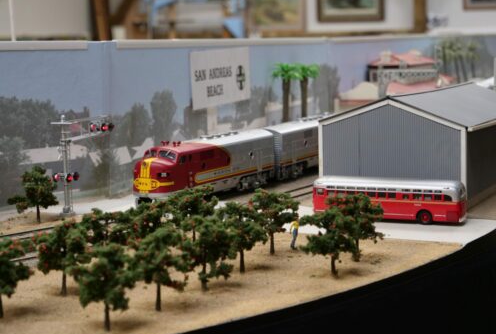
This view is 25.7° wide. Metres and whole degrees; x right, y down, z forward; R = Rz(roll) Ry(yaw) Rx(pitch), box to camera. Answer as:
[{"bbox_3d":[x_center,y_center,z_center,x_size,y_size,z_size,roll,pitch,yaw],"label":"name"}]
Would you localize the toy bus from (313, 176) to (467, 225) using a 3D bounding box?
[{"bbox_3d":[0.111,0.026,0.846,0.117,0.030,0.029,2,8,24],"label":"toy bus"}]

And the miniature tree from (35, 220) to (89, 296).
[{"bbox_3d":[-0.106,0.052,0.619,0.031,0.044,0.033,-3,7,-10],"label":"miniature tree"}]

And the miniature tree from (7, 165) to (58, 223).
[{"bbox_3d":[-0.172,0.022,0.868,0.042,0.046,0.038,-3,7,-11],"label":"miniature tree"}]

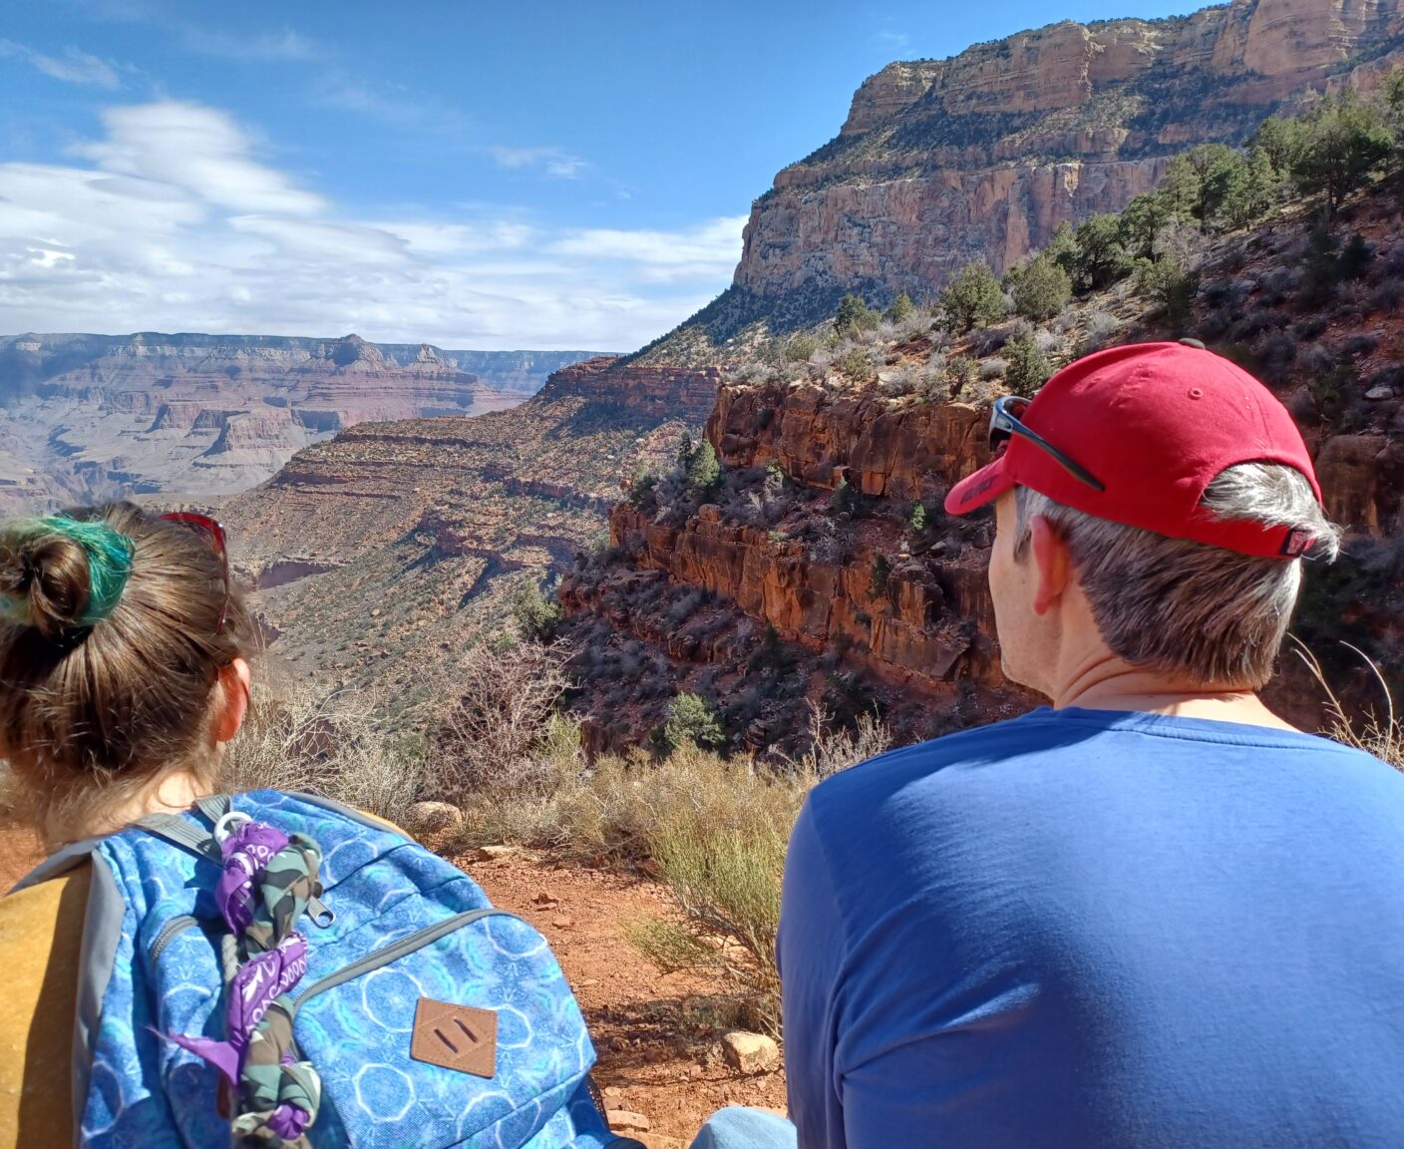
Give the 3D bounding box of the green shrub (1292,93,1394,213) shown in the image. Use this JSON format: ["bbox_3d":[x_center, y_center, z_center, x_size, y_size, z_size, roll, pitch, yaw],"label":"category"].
[{"bbox_3d":[23.770,-15.610,41.000,3.340,4.130,3.240,4,9,29],"label":"green shrub"}]

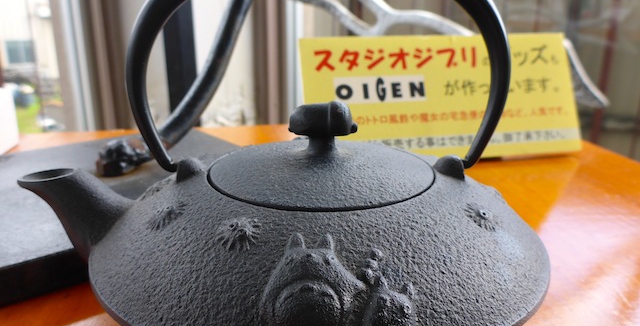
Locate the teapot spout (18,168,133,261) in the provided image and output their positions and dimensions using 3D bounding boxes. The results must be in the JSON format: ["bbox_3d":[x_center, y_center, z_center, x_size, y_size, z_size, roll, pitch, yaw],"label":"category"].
[{"bbox_3d":[-0.098,0.024,0.213,0.047,0.046,0.029,-1,17,-1],"label":"teapot spout"}]

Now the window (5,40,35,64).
[{"bbox_3d":[-11.609,-4.308,20.000,1.180,0.920,0.100,0,17,0],"label":"window"}]

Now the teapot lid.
[{"bbox_3d":[0.001,-0.010,0.205,0.089,0.030,0.089,0,17,0],"label":"teapot lid"}]

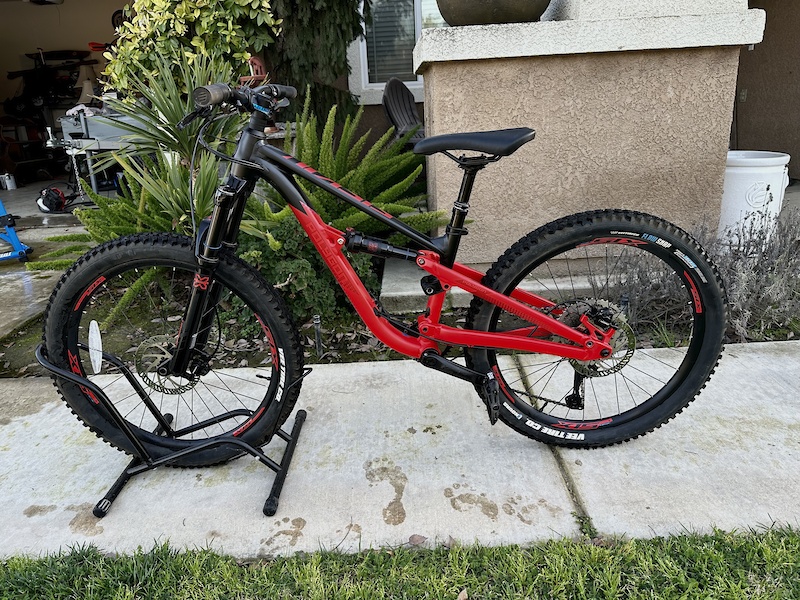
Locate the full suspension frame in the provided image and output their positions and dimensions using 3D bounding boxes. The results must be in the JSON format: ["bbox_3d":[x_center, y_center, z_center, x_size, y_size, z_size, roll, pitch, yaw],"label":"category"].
[{"bbox_3d":[-0.025,-0.133,1.292,1.070,0.620,0.180,-3,17,0],"label":"full suspension frame"}]

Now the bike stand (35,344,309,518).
[{"bbox_3d":[-0.586,0.272,1.435,0.600,0.355,0.490,-3,17,1],"label":"bike stand"}]

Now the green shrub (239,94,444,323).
[{"bbox_3d":[-0.282,-0.460,2.684,0.960,0.970,0.850,-3,17,1],"label":"green shrub"}]

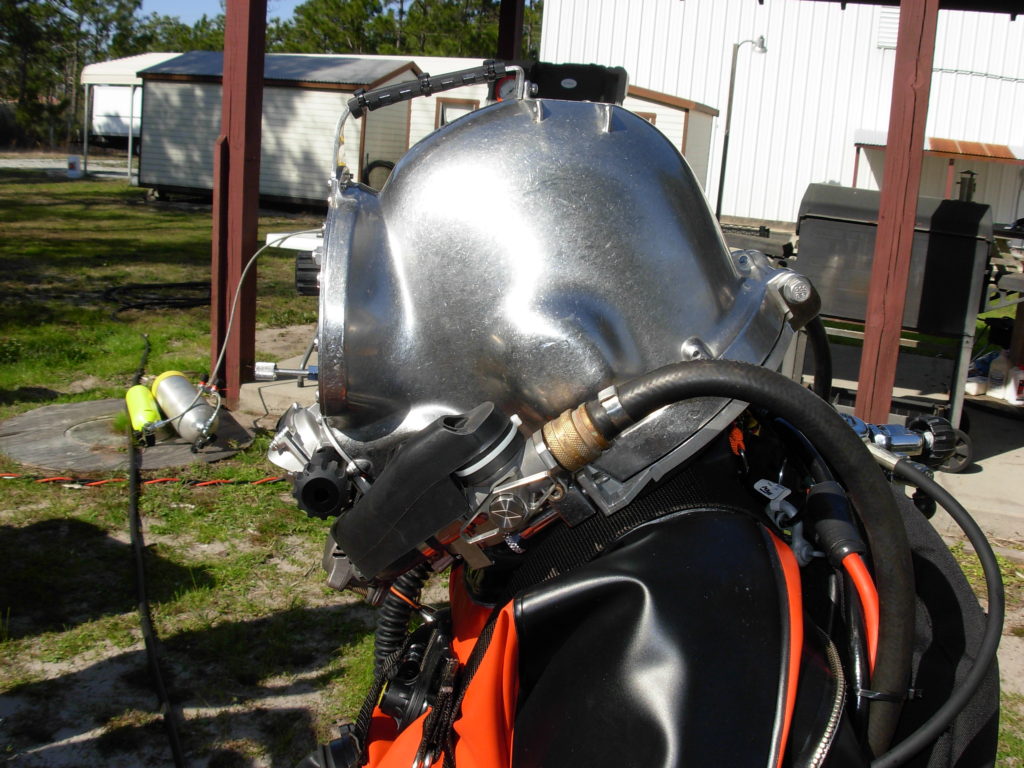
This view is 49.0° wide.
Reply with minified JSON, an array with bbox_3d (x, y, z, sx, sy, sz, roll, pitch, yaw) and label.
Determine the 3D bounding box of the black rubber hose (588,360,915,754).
[{"bbox_3d":[0.160,0.124,0.768,0.239,0.274,0.107,4,12,0],"label":"black rubber hose"}]

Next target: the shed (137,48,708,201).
[{"bbox_3d":[-1.450,-4.297,19.283,9.700,2.500,3.200,8,13,18],"label":"shed"}]

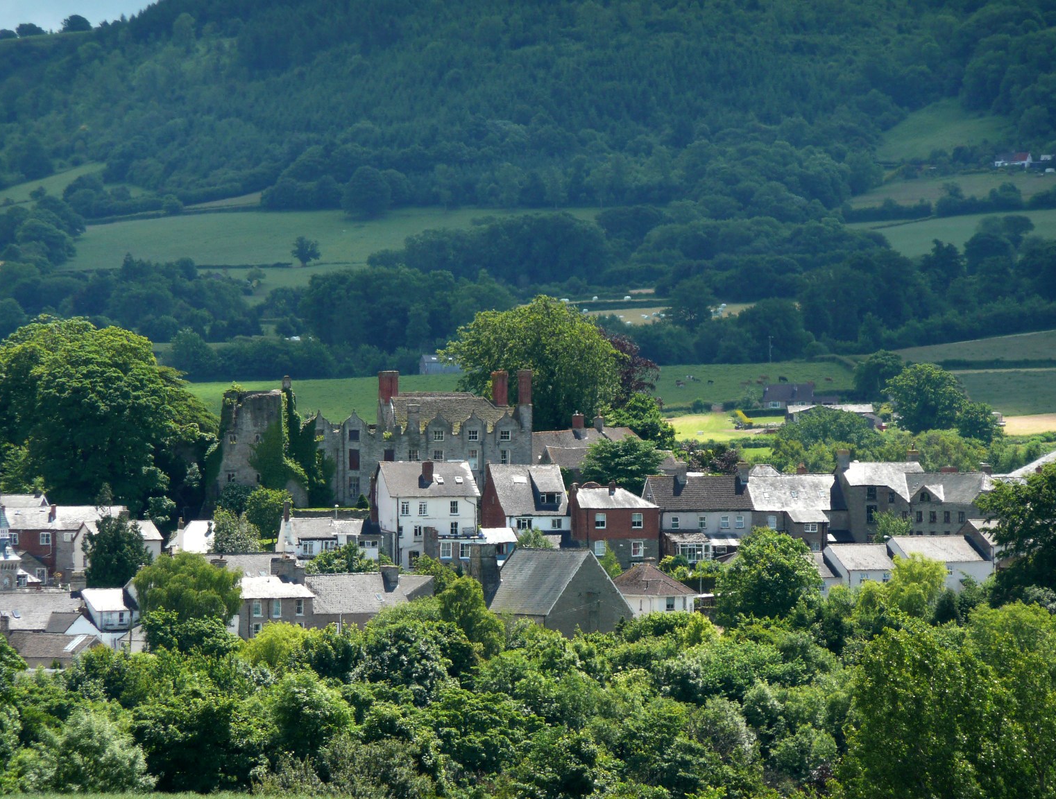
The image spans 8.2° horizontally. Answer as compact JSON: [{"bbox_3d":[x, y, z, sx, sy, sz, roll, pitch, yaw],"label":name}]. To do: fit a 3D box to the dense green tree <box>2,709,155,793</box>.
[{"bbox_3d":[-36.820,28.910,600.000,12.480,7.160,10.500,0,0,0],"label":"dense green tree"}]

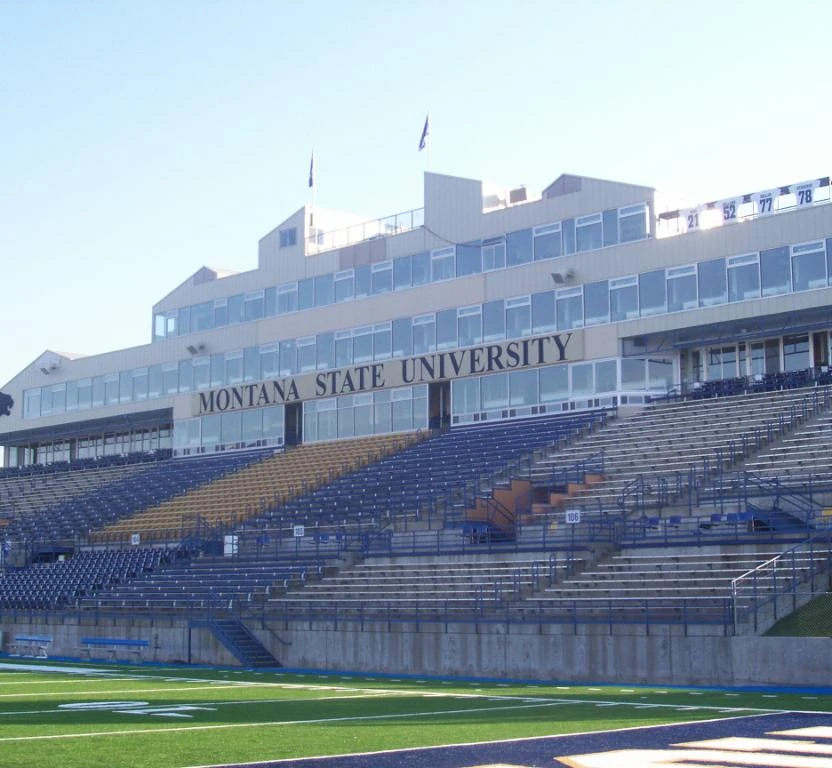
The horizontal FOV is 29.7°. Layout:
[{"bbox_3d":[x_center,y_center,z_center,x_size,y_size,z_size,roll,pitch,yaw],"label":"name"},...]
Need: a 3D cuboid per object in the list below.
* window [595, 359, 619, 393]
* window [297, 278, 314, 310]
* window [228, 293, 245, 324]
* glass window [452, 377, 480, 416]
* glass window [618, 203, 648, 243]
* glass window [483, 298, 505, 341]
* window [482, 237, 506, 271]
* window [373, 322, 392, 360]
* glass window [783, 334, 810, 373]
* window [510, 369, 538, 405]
[{"bbox_3d":[8.613,-0.301,70.819,0.150,1.390,1.300,7,-11,-44],"label":"window"},{"bbox_3d":[-6.060,-4.919,86.728,0.150,1.780,1.370,7,-11,-44],"label":"window"},{"bbox_3d":[-10.445,-4.261,90.970,0.150,1.720,1.599,7,-10,-44],"label":"window"},{"bbox_3d":[2.477,0.596,77.080,0.100,1.670,1.897,8,-11,-44],"label":"glass window"},{"bbox_3d":[9.857,-7.237,70.961,0.120,1.670,1.709,8,-11,-44],"label":"glass window"},{"bbox_3d":[3.763,-3.010,75.980,0.100,1.908,1.497,8,-11,-44],"label":"glass window"},{"bbox_3d":[3.835,-6.391,76.679,0.100,1.700,1.590,8,-11,-44],"label":"window"},{"bbox_3d":[-1.720,-2.222,81.695,0.150,1.980,1.409,7,-10,-44],"label":"window"},{"bbox_3d":[16.826,-1.323,69.221,0.120,1.669,1.393,8,-11,-44],"label":"glass window"},{"bbox_3d":[5.119,0.221,74.399,0.150,1.770,1.910,7,-11,-44],"label":"window"}]

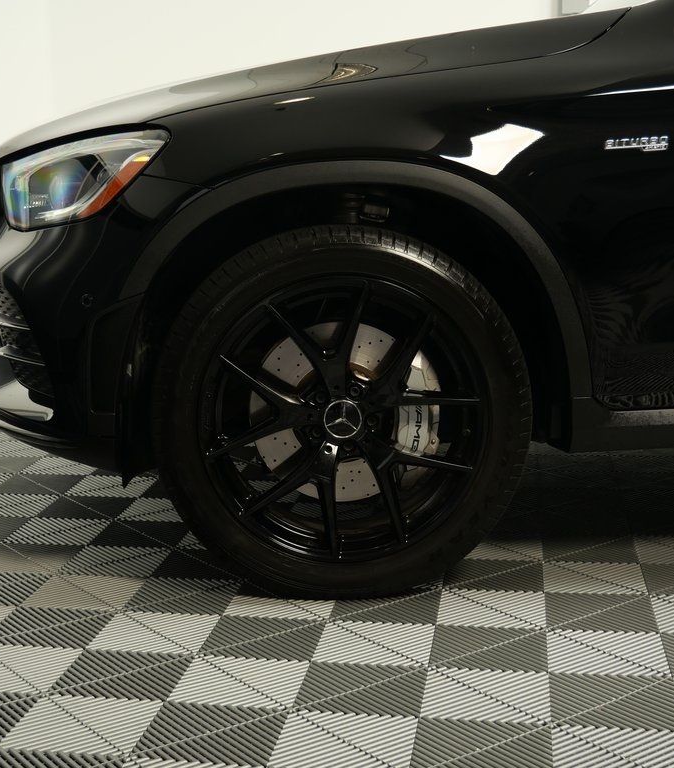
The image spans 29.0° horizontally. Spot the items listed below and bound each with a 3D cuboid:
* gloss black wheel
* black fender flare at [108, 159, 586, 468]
[{"bbox_3d":[0.009,0.052,2.585,0.731,0.723,0.262,-1,10,-6],"label":"gloss black wheel"},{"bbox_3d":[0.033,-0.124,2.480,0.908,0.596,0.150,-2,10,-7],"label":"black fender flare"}]

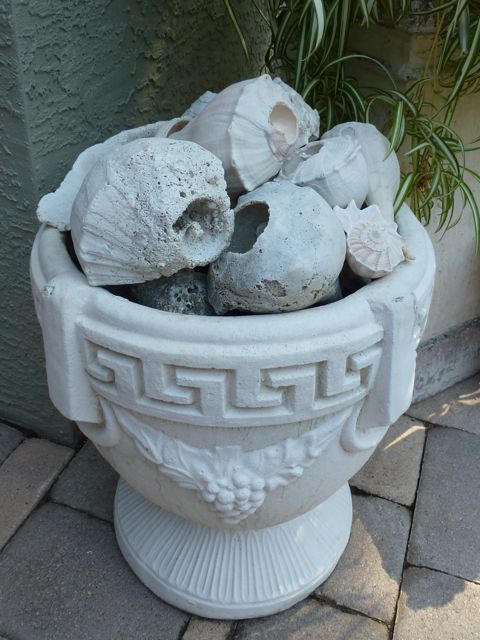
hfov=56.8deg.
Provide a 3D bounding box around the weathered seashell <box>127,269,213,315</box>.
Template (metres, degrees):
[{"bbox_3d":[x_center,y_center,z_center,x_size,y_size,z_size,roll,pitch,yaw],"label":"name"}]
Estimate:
[{"bbox_3d":[-0.062,-0.019,0.402,0.086,0.065,0.076,0,36,0],"label":"weathered seashell"}]

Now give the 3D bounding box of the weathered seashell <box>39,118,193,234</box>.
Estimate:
[{"bbox_3d":[-0.142,-0.163,0.499,0.192,0.092,0.103,-40,48,-12],"label":"weathered seashell"}]

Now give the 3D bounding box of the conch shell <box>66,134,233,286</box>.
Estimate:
[{"bbox_3d":[-0.085,-0.102,0.421,0.140,0.134,0.140,-24,18,-29],"label":"conch shell"}]

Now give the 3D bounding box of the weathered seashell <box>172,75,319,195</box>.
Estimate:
[{"bbox_3d":[0.004,-0.198,0.475,0.162,0.121,0.124,-9,24,43],"label":"weathered seashell"}]

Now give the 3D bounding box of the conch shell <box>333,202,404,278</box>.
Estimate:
[{"bbox_3d":[0.127,-0.079,0.441,0.069,0.084,0.071,-5,76,-7],"label":"conch shell"}]

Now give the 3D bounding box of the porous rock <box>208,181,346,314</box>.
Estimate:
[{"bbox_3d":[0.034,-0.063,0.402,0.121,0.113,0.124,0,36,0],"label":"porous rock"}]

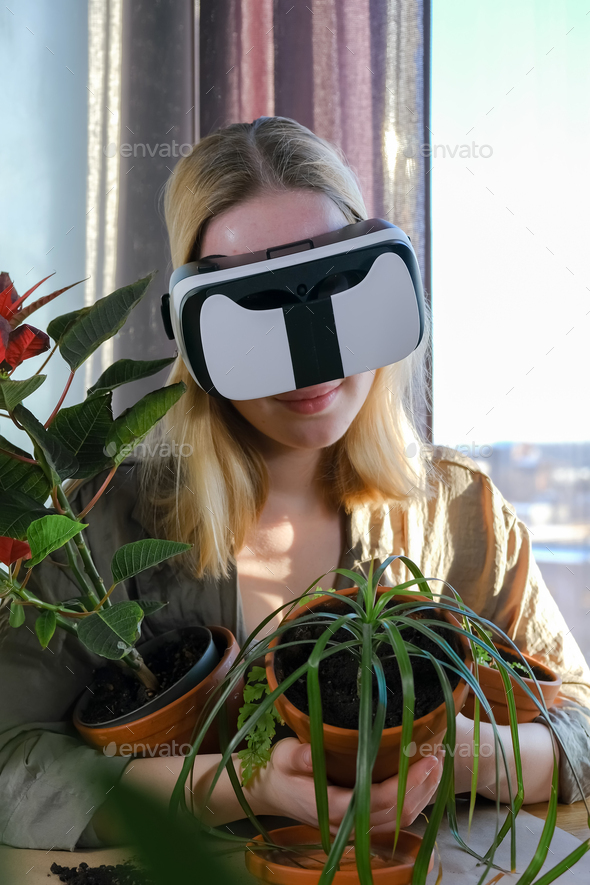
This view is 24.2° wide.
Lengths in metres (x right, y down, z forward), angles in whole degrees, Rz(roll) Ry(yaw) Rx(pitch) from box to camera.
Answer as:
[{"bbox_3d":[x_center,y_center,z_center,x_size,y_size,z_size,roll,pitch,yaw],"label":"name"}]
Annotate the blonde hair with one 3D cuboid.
[{"bbox_3d":[-0.006,-0.079,1.150,0.245,0.375,0.235,-8,9,-8],"label":"blonde hair"}]

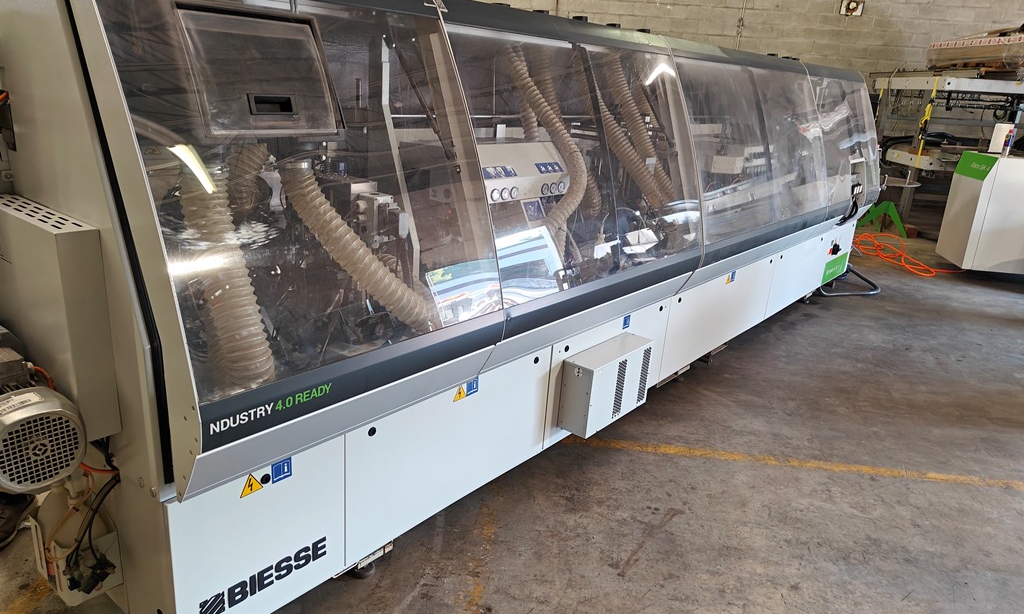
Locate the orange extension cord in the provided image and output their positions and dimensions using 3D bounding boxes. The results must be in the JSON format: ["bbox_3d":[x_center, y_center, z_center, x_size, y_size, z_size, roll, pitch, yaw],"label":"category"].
[{"bbox_3d":[4.210,-0.632,7.877,0.876,0.060,2.249,6,18,5],"label":"orange extension cord"}]

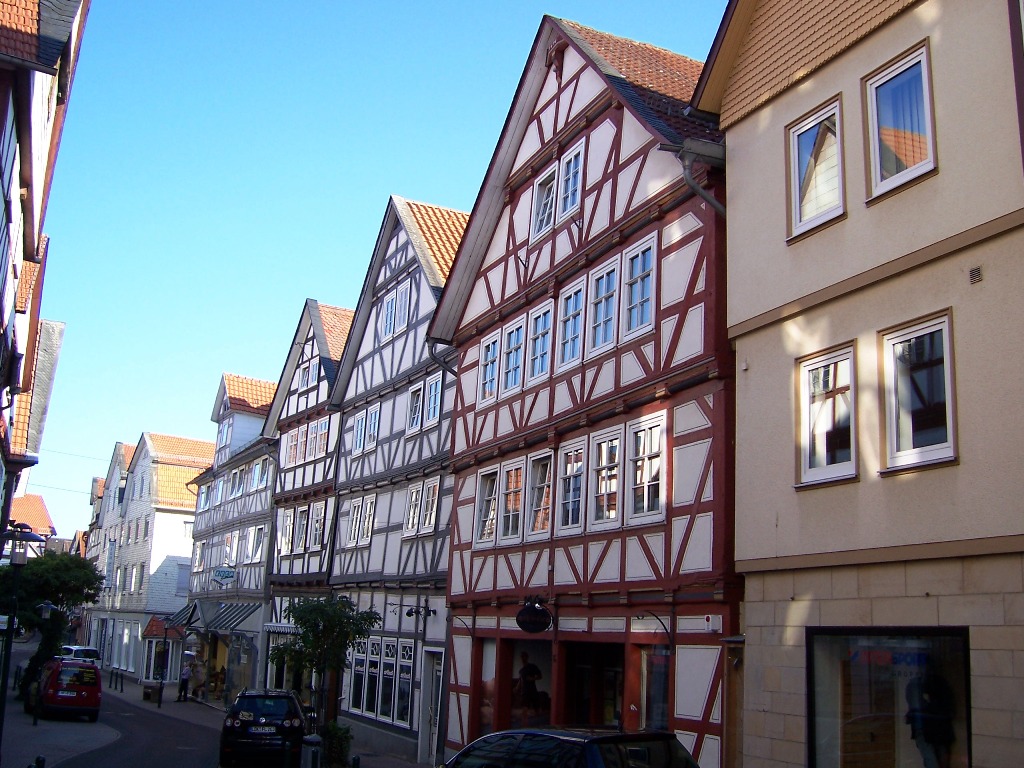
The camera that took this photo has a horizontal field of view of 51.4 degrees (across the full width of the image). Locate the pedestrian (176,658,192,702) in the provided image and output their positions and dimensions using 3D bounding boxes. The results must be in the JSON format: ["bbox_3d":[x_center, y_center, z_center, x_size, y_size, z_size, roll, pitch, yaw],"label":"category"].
[{"bbox_3d":[-13.068,11.850,42.483,0.550,1.700,0.500,4,-13,-6],"label":"pedestrian"}]

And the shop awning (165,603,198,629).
[{"bbox_3d":[-13.668,9.838,45.297,1.200,1.000,4.400,9,-14,-26],"label":"shop awning"}]

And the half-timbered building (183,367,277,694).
[{"bbox_3d":[-6.936,6.577,45.067,10.400,13.700,13.200,9,-14,-26],"label":"half-timbered building"}]

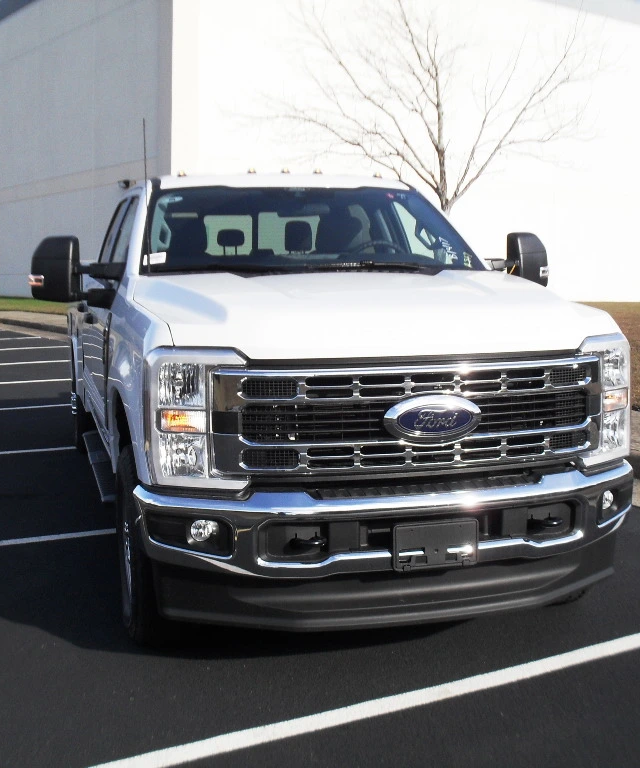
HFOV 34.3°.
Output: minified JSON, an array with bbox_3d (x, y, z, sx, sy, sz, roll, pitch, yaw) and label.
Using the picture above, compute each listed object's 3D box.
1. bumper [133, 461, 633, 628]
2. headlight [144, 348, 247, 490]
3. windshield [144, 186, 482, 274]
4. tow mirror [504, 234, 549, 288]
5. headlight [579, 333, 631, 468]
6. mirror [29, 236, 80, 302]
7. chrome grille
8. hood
[{"bbox_3d":[0.347,0.575,3.801,1.970,0.520,0.455,-2,9,-15],"label":"bumper"},{"bbox_3d":[-0.434,0.103,3.600,0.335,0.485,0.290,-2,9,-15],"label":"headlight"},{"bbox_3d":[-0.048,-0.755,5.117,1.730,0.465,0.860,-2,9,-15],"label":"windshield"},{"bbox_3d":[1.114,-0.647,5.541,0.242,0.317,0.190,-2,9,-15],"label":"tow mirror"},{"bbox_3d":[1.090,0.042,3.995,0.335,0.485,0.290,-2,9,-15],"label":"headlight"},{"bbox_3d":[-1.263,-0.547,4.924,0.240,0.310,0.190,-2,9,-15],"label":"mirror"},{"bbox_3d":[0.366,0.106,3.656,1.460,0.410,0.210,-2,9,-15],"label":"chrome grille"},{"bbox_3d":[0.189,-0.331,4.270,1.860,0.265,1.420,-2,9,-15],"label":"hood"}]

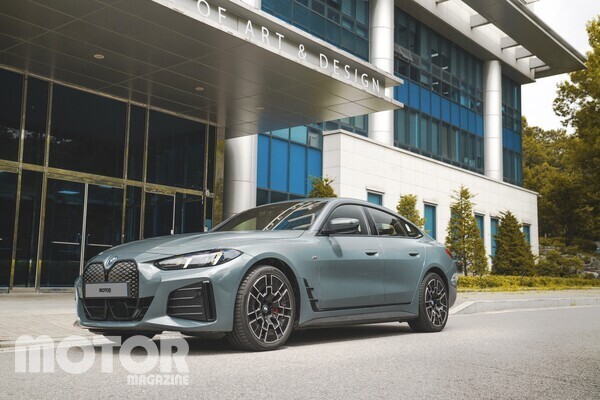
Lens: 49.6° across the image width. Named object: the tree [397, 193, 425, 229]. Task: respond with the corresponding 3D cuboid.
[{"bbox_3d":[3.607,1.331,21.201,1.450,3.070,1.450,-5,-10,40],"label":"tree"}]

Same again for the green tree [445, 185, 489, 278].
[{"bbox_3d":[6.195,1.314,24.263,1.550,3.570,1.550,-5,-10,40],"label":"green tree"}]

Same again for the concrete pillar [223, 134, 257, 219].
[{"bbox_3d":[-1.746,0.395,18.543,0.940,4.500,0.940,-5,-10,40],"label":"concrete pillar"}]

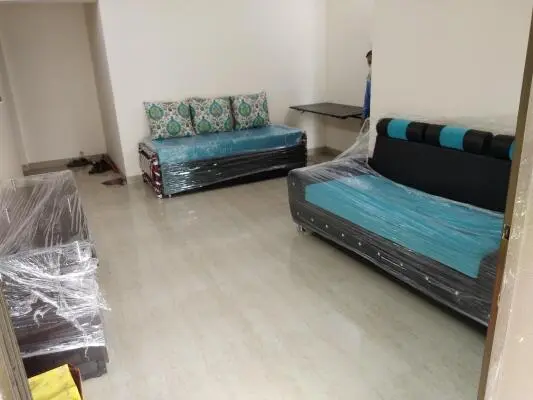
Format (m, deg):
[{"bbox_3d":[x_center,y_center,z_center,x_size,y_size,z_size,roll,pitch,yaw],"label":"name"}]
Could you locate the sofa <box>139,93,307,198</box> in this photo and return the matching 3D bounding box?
[{"bbox_3d":[-0.503,-0.708,5.191,1.787,0.915,0.829,-11,20,-24],"label":"sofa"}]

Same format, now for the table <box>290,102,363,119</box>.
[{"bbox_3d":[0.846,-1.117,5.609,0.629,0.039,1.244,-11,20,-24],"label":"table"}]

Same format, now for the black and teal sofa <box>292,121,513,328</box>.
[{"bbox_3d":[1.056,0.007,3.004,0.929,0.837,1.859,-13,21,-28],"label":"black and teal sofa"}]

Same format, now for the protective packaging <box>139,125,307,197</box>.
[{"bbox_3d":[-0.491,-0.510,5.252,1.787,0.500,0.815,-11,20,-24],"label":"protective packaging"}]

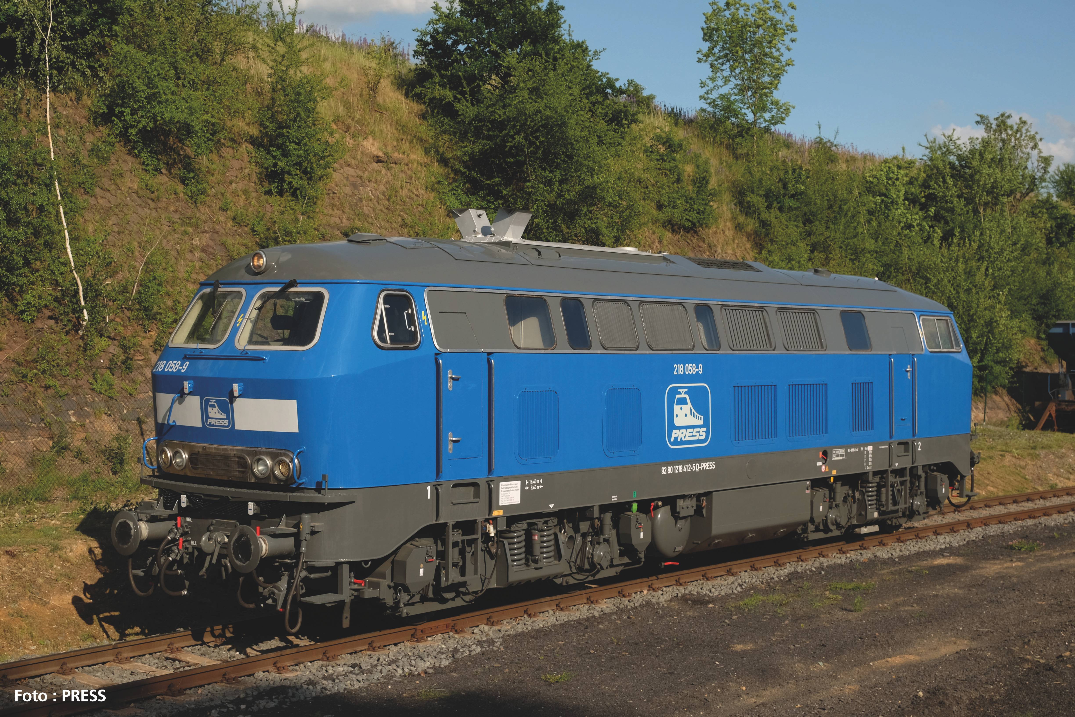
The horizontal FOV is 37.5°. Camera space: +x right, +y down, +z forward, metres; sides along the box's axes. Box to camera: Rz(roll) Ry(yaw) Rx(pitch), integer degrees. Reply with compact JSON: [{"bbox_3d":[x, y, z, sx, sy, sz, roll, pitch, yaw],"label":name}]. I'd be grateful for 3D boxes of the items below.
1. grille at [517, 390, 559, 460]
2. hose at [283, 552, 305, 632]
[{"bbox_3d":[0.013,0.730,17.425,0.050,0.770,0.735,2,1,39],"label":"grille"},{"bbox_3d":[-2.355,2.266,15.307,0.180,0.770,0.130,2,1,39],"label":"hose"}]

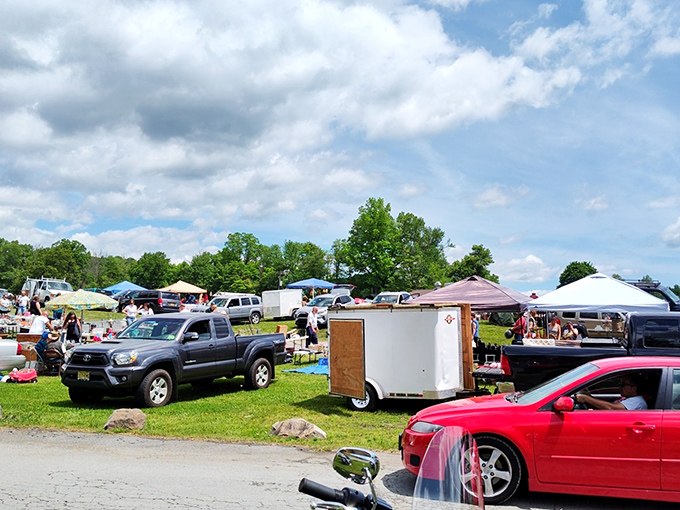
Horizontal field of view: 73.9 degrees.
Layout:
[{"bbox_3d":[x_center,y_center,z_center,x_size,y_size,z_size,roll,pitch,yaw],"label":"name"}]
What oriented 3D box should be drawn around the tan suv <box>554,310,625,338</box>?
[{"bbox_3d":[11.450,3.000,19.800,4.550,1.800,1.860,-2,-6,17],"label":"tan suv"}]

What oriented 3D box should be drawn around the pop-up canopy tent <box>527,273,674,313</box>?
[{"bbox_3d":[7.100,1.860,12.450,3.050,2.750,3.050,-4,-10,27],"label":"pop-up canopy tent"}]

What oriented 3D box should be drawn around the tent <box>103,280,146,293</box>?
[{"bbox_3d":[-18.400,3.700,39.000,3.200,2.800,3.200,1,-5,-12],"label":"tent"}]

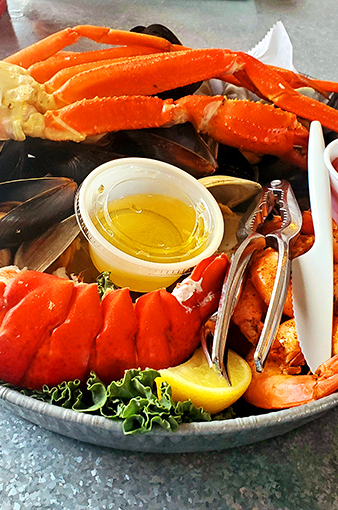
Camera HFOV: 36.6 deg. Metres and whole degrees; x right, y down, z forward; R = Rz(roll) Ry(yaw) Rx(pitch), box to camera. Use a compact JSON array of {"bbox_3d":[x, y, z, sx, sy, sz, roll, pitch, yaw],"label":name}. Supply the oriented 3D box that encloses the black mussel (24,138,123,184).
[{"bbox_3d":[-0.058,-0.056,0.310,0.058,0.028,0.030,-2,46,-6],"label":"black mussel"}]

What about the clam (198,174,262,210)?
[{"bbox_3d":[0.033,-0.038,0.302,0.044,0.024,0.038,6,46,2],"label":"clam"}]

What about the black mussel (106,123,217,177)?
[{"bbox_3d":[-0.005,-0.063,0.307,0.068,0.030,0.035,21,49,16],"label":"black mussel"}]

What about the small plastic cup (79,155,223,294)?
[{"bbox_3d":[-0.011,-0.011,0.270,0.075,0.037,0.075,6,51,-7],"label":"small plastic cup"}]

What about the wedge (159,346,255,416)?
[{"bbox_3d":[0.015,0.054,0.228,0.047,0.027,0.033,-8,47,-12],"label":"wedge"}]

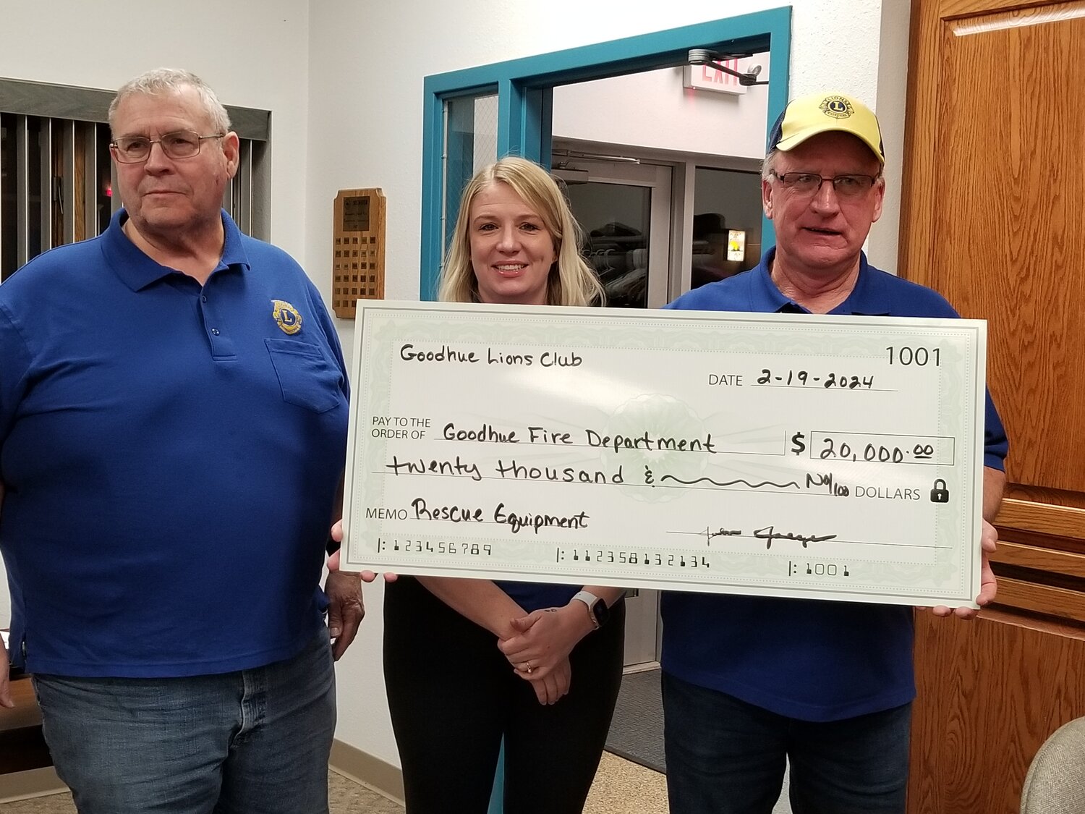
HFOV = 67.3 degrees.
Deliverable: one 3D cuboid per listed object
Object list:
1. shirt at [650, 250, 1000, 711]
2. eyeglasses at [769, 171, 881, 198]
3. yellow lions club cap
[{"bbox_3d":[0.452,0.105,1.355,0.590,0.735,0.330,2,3,13],"label":"shirt"},{"bbox_3d":[0.454,-0.357,1.316,0.146,0.042,0.140,3,14,15],"label":"eyeglasses"},{"bbox_3d":[0.457,-0.446,1.310,0.178,0.138,0.270,4,7,12],"label":"yellow lions club cap"}]

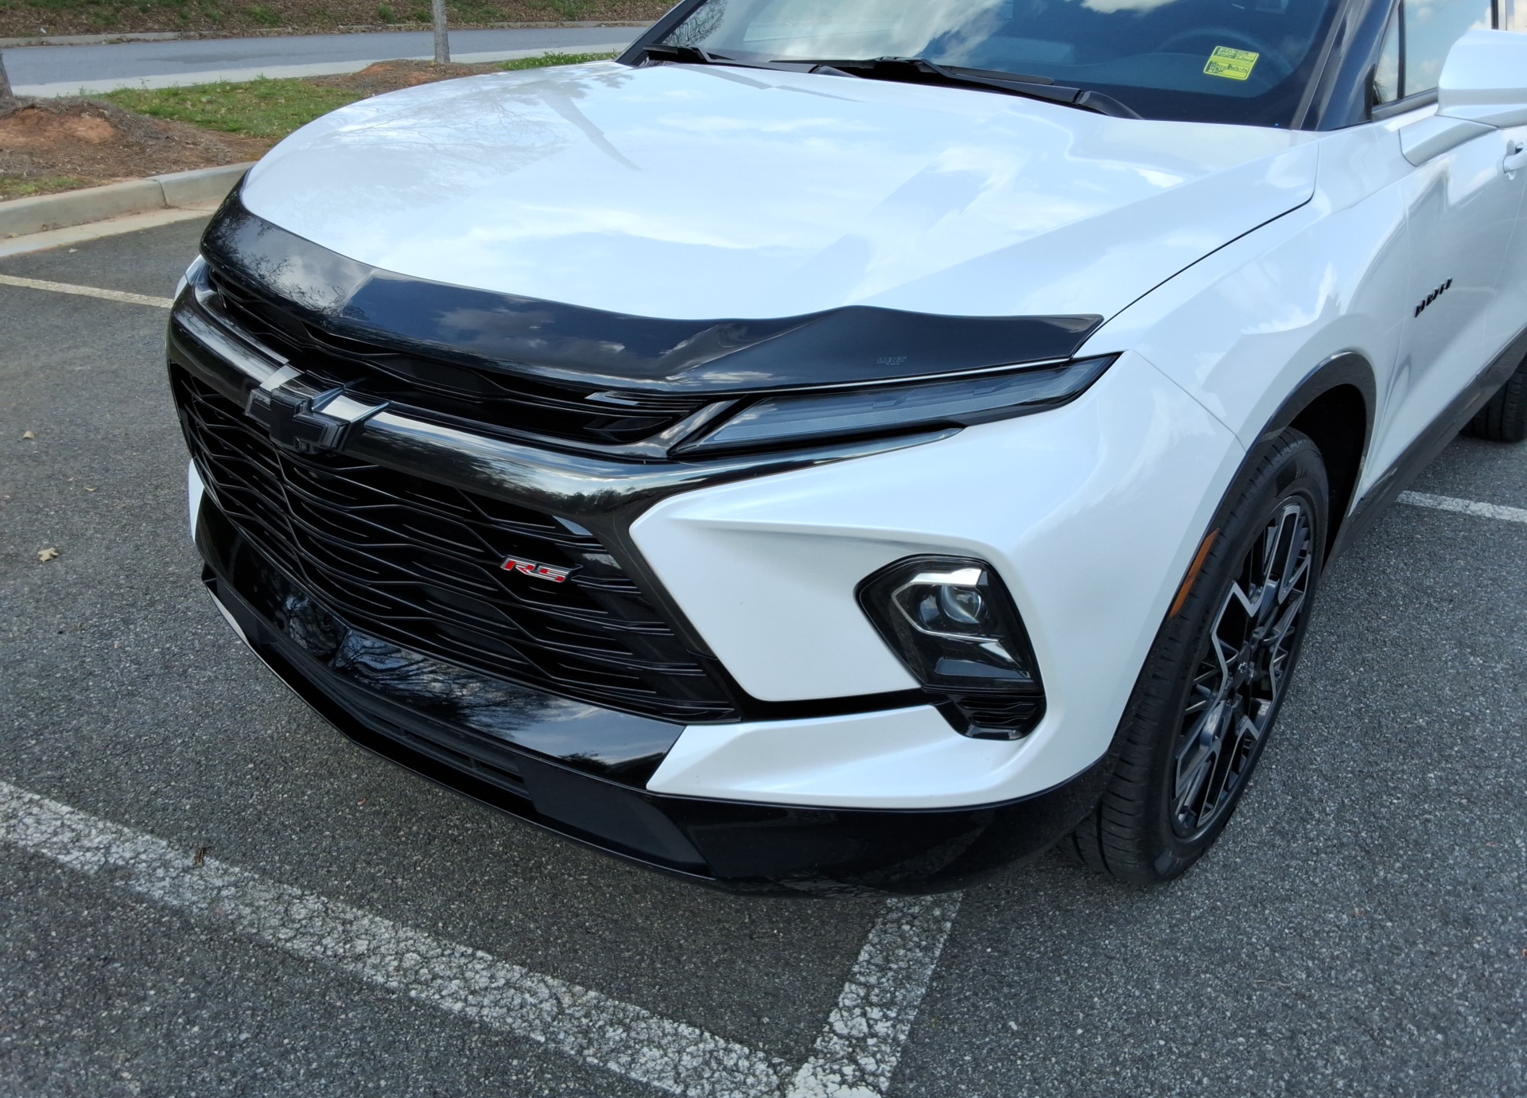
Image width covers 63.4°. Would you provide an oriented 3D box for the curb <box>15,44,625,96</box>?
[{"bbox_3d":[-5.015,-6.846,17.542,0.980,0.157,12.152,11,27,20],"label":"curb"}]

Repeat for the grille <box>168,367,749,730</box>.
[{"bbox_3d":[-0.527,-0.040,1.697,1.166,0.294,0.167,20,31,34],"label":"grille"}]

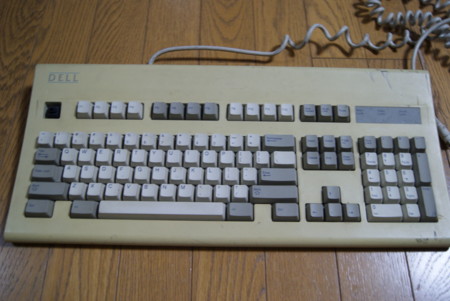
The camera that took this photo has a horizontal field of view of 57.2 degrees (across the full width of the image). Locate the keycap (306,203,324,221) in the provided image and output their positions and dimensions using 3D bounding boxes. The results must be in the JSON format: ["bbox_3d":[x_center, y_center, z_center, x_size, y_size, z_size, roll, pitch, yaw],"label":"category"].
[{"bbox_3d":[0.094,0.063,0.428,0.018,0.010,0.018,1,69,0],"label":"keycap"}]

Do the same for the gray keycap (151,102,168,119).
[{"bbox_3d":[-0.074,-0.046,0.469,0.018,0.009,0.018,1,69,-1],"label":"gray keycap"}]

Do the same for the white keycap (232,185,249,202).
[{"bbox_3d":[0.015,0.045,0.436,0.018,0.009,0.018,1,69,-1],"label":"white keycap"}]

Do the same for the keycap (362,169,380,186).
[{"bbox_3d":[0.159,0.030,0.445,0.018,0.009,0.018,1,70,-1],"label":"keycap"}]

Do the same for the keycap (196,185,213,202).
[{"bbox_3d":[-0.023,0.044,0.437,0.018,0.009,0.018,1,69,-1],"label":"keycap"}]

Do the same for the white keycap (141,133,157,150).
[{"bbox_3d":[-0.084,-0.010,0.455,0.018,0.009,0.018,1,69,-1],"label":"white keycap"}]

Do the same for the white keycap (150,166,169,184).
[{"bbox_3d":[-0.070,0.026,0.443,0.018,0.009,0.018,1,69,-1],"label":"white keycap"}]

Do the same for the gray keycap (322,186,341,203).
[{"bbox_3d":[0.114,0.046,0.437,0.018,0.009,0.018,1,69,-1],"label":"gray keycap"}]

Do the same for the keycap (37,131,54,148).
[{"bbox_3d":[-0.195,-0.012,0.451,0.018,0.011,0.018,1,68,-1],"label":"keycap"}]

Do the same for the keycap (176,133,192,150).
[{"bbox_3d":[-0.045,-0.009,0.455,0.018,0.010,0.018,1,69,-1],"label":"keycap"}]

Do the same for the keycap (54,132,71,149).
[{"bbox_3d":[-0.178,-0.010,0.453,0.018,0.010,0.018,1,69,-1],"label":"keycap"}]

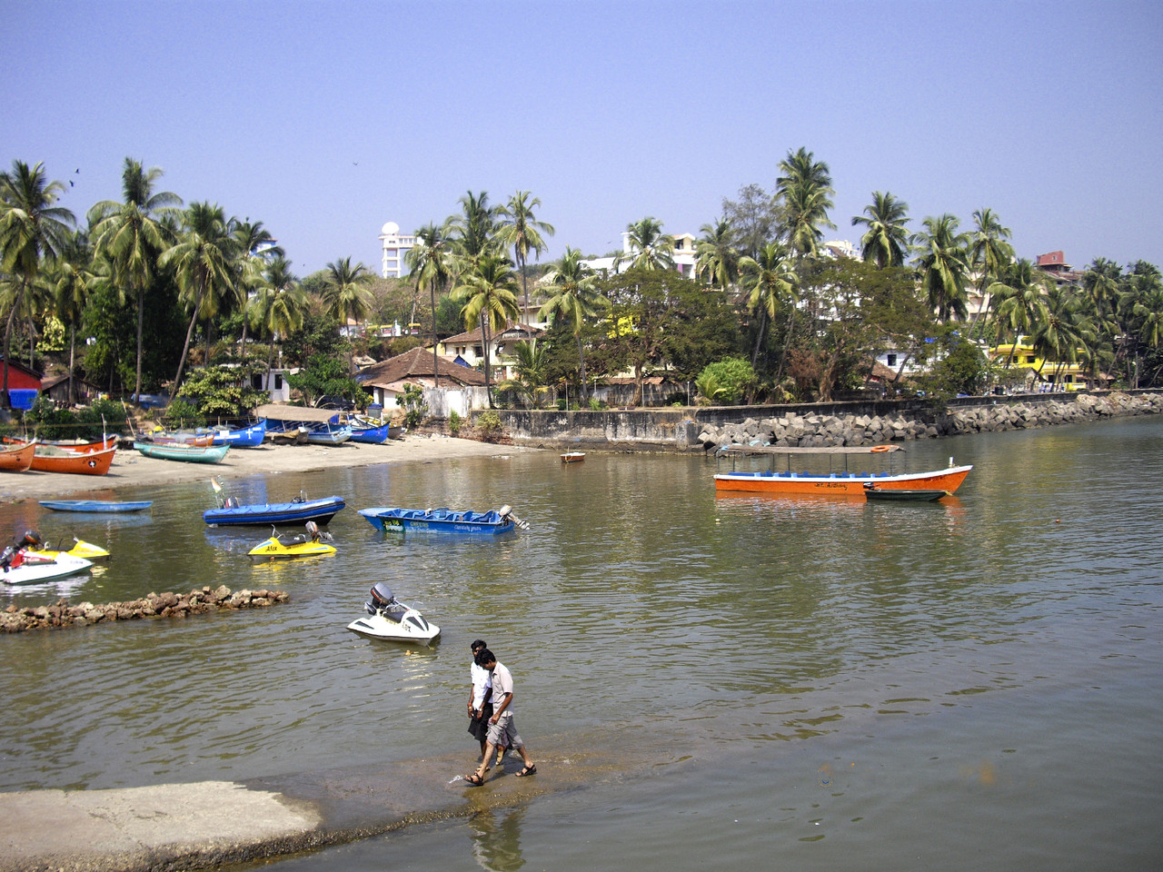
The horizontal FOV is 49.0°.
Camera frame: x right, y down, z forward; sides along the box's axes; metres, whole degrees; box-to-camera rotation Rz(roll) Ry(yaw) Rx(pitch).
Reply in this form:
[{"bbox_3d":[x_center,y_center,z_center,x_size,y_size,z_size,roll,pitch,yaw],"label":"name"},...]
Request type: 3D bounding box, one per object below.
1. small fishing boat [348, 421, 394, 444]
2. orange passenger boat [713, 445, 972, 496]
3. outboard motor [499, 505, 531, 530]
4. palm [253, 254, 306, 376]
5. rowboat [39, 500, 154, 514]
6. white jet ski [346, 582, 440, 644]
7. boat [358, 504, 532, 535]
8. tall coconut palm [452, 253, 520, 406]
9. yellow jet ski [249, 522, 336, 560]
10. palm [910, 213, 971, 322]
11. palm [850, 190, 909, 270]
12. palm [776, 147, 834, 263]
[{"bbox_3d":[-15.470,-0.260,90.000,5.300,1.400,1.600,2,3,33],"label":"small fishing boat"},{"bbox_3d":[10.638,1.480,52.352,10.300,2.250,2.200,1,3,19],"label":"orange passenger boat"},{"bbox_3d":[-2.090,2.542,39.690,1.050,0.500,0.380,39,11,9],"label":"outboard motor"},{"bbox_3d":[-24.850,-8.890,105.000,4.600,12.030,4.600,0,3,0],"label":"palm"},{"bbox_3d":[-19.020,2.760,50.000,4.500,0.500,0.950,0,3,-5],"label":"rowboat"},{"bbox_3d":[-3.643,3.377,24.648,2.050,0.950,0.900,2,4,40],"label":"white jet ski"},{"bbox_3d":[-4.330,2.671,39.897,5.200,1.000,1.650,1,3,14],"label":"boat"},{"bbox_3d":[-6.344,-6.949,84.756,4.500,10.220,4.500,0,3,-4],"label":"tall coconut palm"},{"bbox_3d":[-7.939,2.850,34.992,2.300,0.950,0.950,-1,3,-24],"label":"yellow jet ski"},{"bbox_3d":[37.200,-13.480,132.000,6.000,19.160,6.000,0,3,0],"label":"palm"},{"bbox_3d":[25.676,-12.221,109.507,5.300,17.410,5.300,0,3,0],"label":"palm"},{"bbox_3d":[18.020,-13.140,104.000,5.200,20.720,5.200,0,3,0],"label":"palm"}]

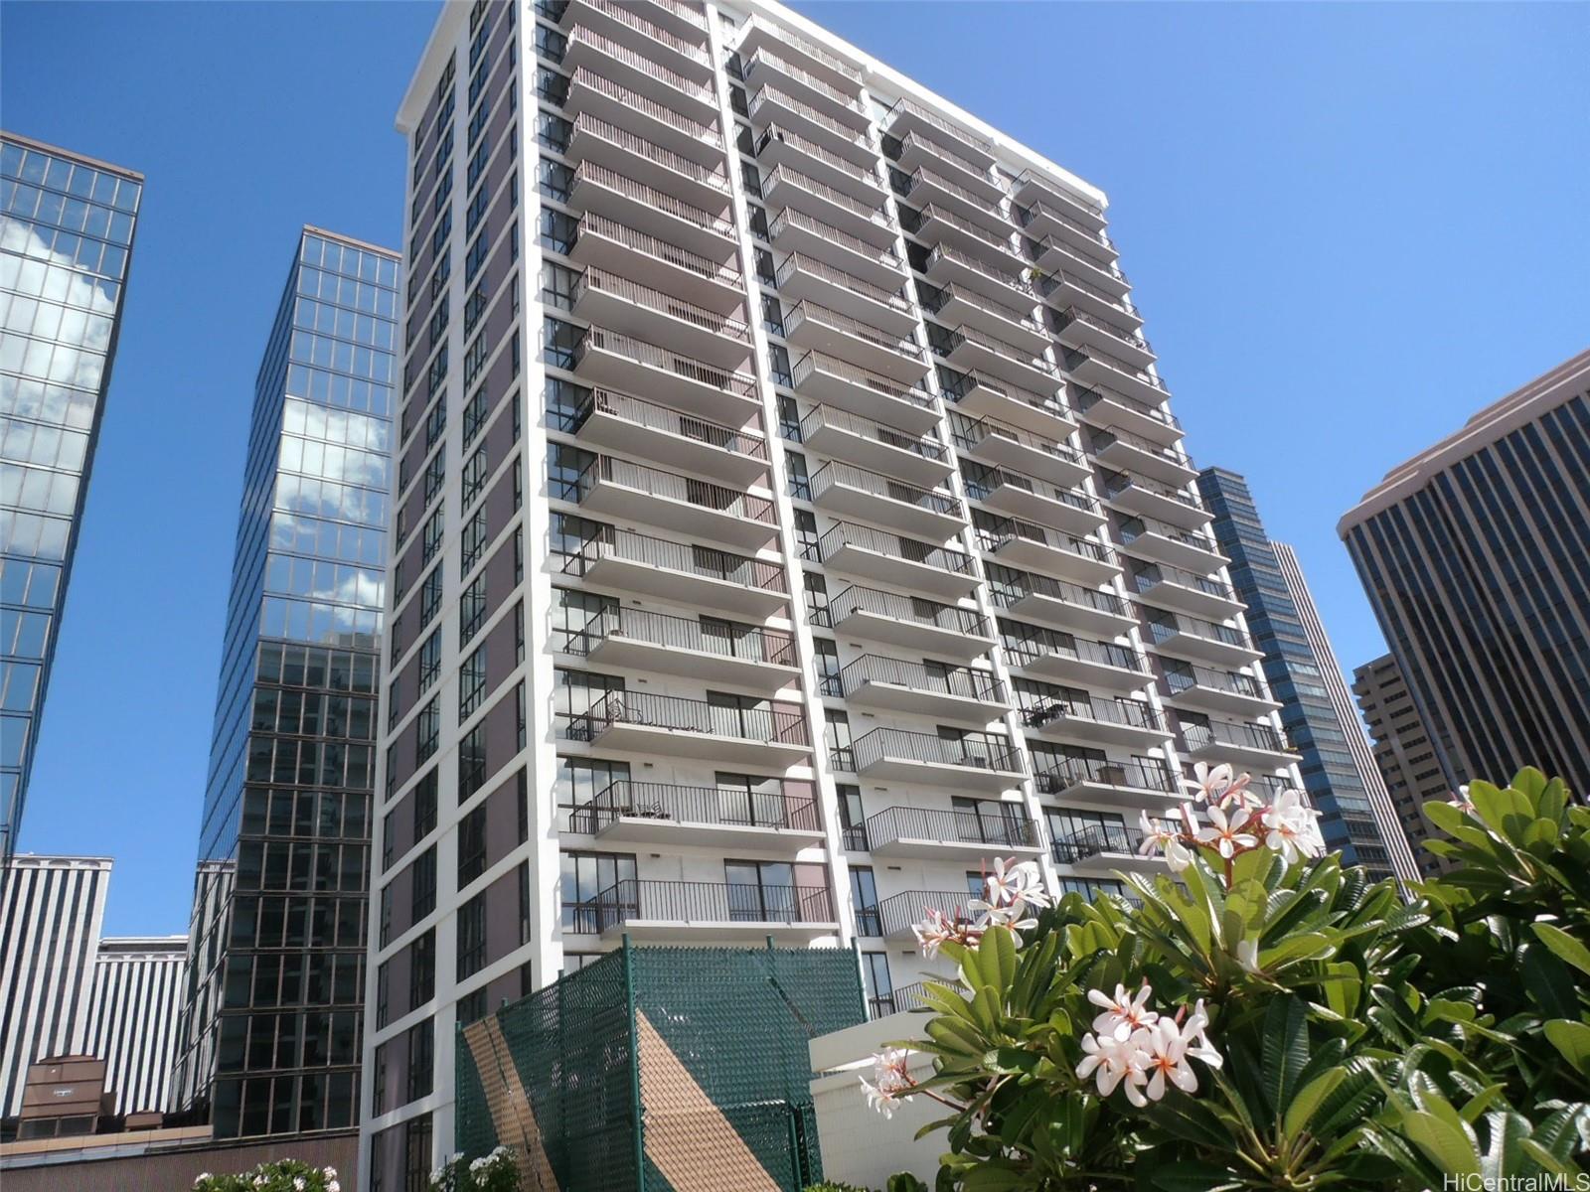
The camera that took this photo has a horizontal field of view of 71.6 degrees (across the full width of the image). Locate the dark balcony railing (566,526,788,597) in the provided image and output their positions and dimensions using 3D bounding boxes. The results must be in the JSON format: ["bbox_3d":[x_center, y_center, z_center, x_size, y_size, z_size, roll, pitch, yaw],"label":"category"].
[{"bbox_3d":[-3.463,-0.738,36.271,6.918,1.086,1.430,12,-34,-34],"label":"dark balcony railing"}]

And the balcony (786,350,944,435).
[{"bbox_3d":[3.186,-8.534,46.998,6.976,1.192,1.467,12,-34,-34],"label":"balcony"}]

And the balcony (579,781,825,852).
[{"bbox_3d":[-2.396,6.508,32.154,6.958,1.205,1.611,12,-34,-34],"label":"balcony"}]

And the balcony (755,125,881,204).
[{"bbox_3d":[1.341,-20.327,52.926,6.885,1.205,1.611,12,-34,-34],"label":"balcony"}]

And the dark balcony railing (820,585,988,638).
[{"bbox_3d":[4.536,1.024,41.455,6.761,1.058,1.395,12,-34,-34],"label":"dark balcony railing"}]

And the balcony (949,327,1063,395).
[{"bbox_3d":[10.324,-11.362,53.938,6.829,1.191,1.408,12,-34,-34],"label":"balcony"}]

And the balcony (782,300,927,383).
[{"bbox_3d":[2.805,-10.913,48.137,6.884,1.238,1.485,12,-34,-34],"label":"balcony"}]

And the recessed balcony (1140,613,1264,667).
[{"bbox_3d":[20.164,2.200,53.740,6.872,1.185,1.434,12,-34,-34],"label":"recessed balcony"}]

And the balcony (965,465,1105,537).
[{"bbox_3d":[11.451,-4.286,50.829,6.965,1.205,1.611,12,-34,-34],"label":"balcony"}]

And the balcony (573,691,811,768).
[{"bbox_3d":[-2.705,4.086,33.367,6.926,1.185,1.434,12,-34,-34],"label":"balcony"}]

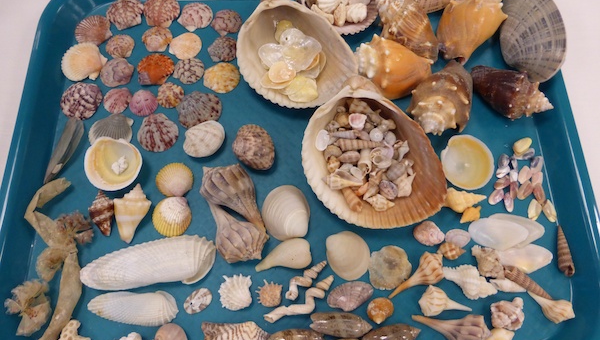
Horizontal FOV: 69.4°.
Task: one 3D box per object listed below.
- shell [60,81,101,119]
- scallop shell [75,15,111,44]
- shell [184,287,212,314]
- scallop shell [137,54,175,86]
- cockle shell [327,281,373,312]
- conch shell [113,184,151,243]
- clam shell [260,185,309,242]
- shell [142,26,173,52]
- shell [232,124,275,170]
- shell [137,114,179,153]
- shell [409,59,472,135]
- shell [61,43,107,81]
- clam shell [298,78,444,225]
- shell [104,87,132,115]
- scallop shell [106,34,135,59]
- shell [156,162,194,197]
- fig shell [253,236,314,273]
[{"bbox_3d":[-0.190,-0.062,0.373,0.034,0.010,0.035,34,74,11],"label":"shell"},{"bbox_3d":[-0.189,-0.128,0.394,0.035,0.013,0.034,28,72,9],"label":"scallop shell"},{"bbox_3d":[-0.076,0.097,0.321,0.017,0.007,0.022,43,76,13],"label":"shell"},{"bbox_3d":[-0.130,-0.091,0.384,0.033,0.009,0.033,0,70,-1],"label":"scallop shell"},{"bbox_3d":[0.037,0.092,0.320,0.035,0.009,0.019,-9,71,-4],"label":"cockle shell"},{"bbox_3d":[-0.134,0.034,0.343,0.030,0.020,0.049,1,70,0],"label":"conch shell"},{"bbox_3d":[-0.009,0.034,0.348,0.039,0.012,0.046,-33,74,-11],"label":"clam shell"},{"bbox_3d":[-0.132,-0.122,0.397,0.027,0.009,0.029,-7,71,-3],"label":"shell"},{"bbox_3d":[-0.038,-0.021,0.357,0.030,0.014,0.042,-23,72,-9],"label":"shell"},{"bbox_3d":[-0.123,-0.033,0.372,0.035,0.011,0.037,-6,70,-2],"label":"shell"},{"bbox_3d":[0.122,-0.063,0.367,0.048,0.043,0.077,21,72,7],"label":"shell"},{"bbox_3d":[-0.200,-0.100,0.396,0.042,0.011,0.037,24,72,8],"label":"shell"},{"bbox_3d":[0.049,-0.010,0.339,0.097,0.048,0.124,-17,72,-7],"label":"clam shell"},{"bbox_3d":[-0.159,-0.062,0.375,0.023,0.007,0.026,43,76,13],"label":"shell"},{"bbox_3d":[-0.164,-0.115,0.394,0.025,0.009,0.026,-19,72,-7],"label":"scallop shell"},{"bbox_3d":[-0.102,0.006,0.350,0.029,0.010,0.030,-22,72,-8],"label":"shell"},{"bbox_3d":[-0.012,0.067,0.328,0.045,0.017,0.023,-19,72,-8],"label":"fig shell"}]

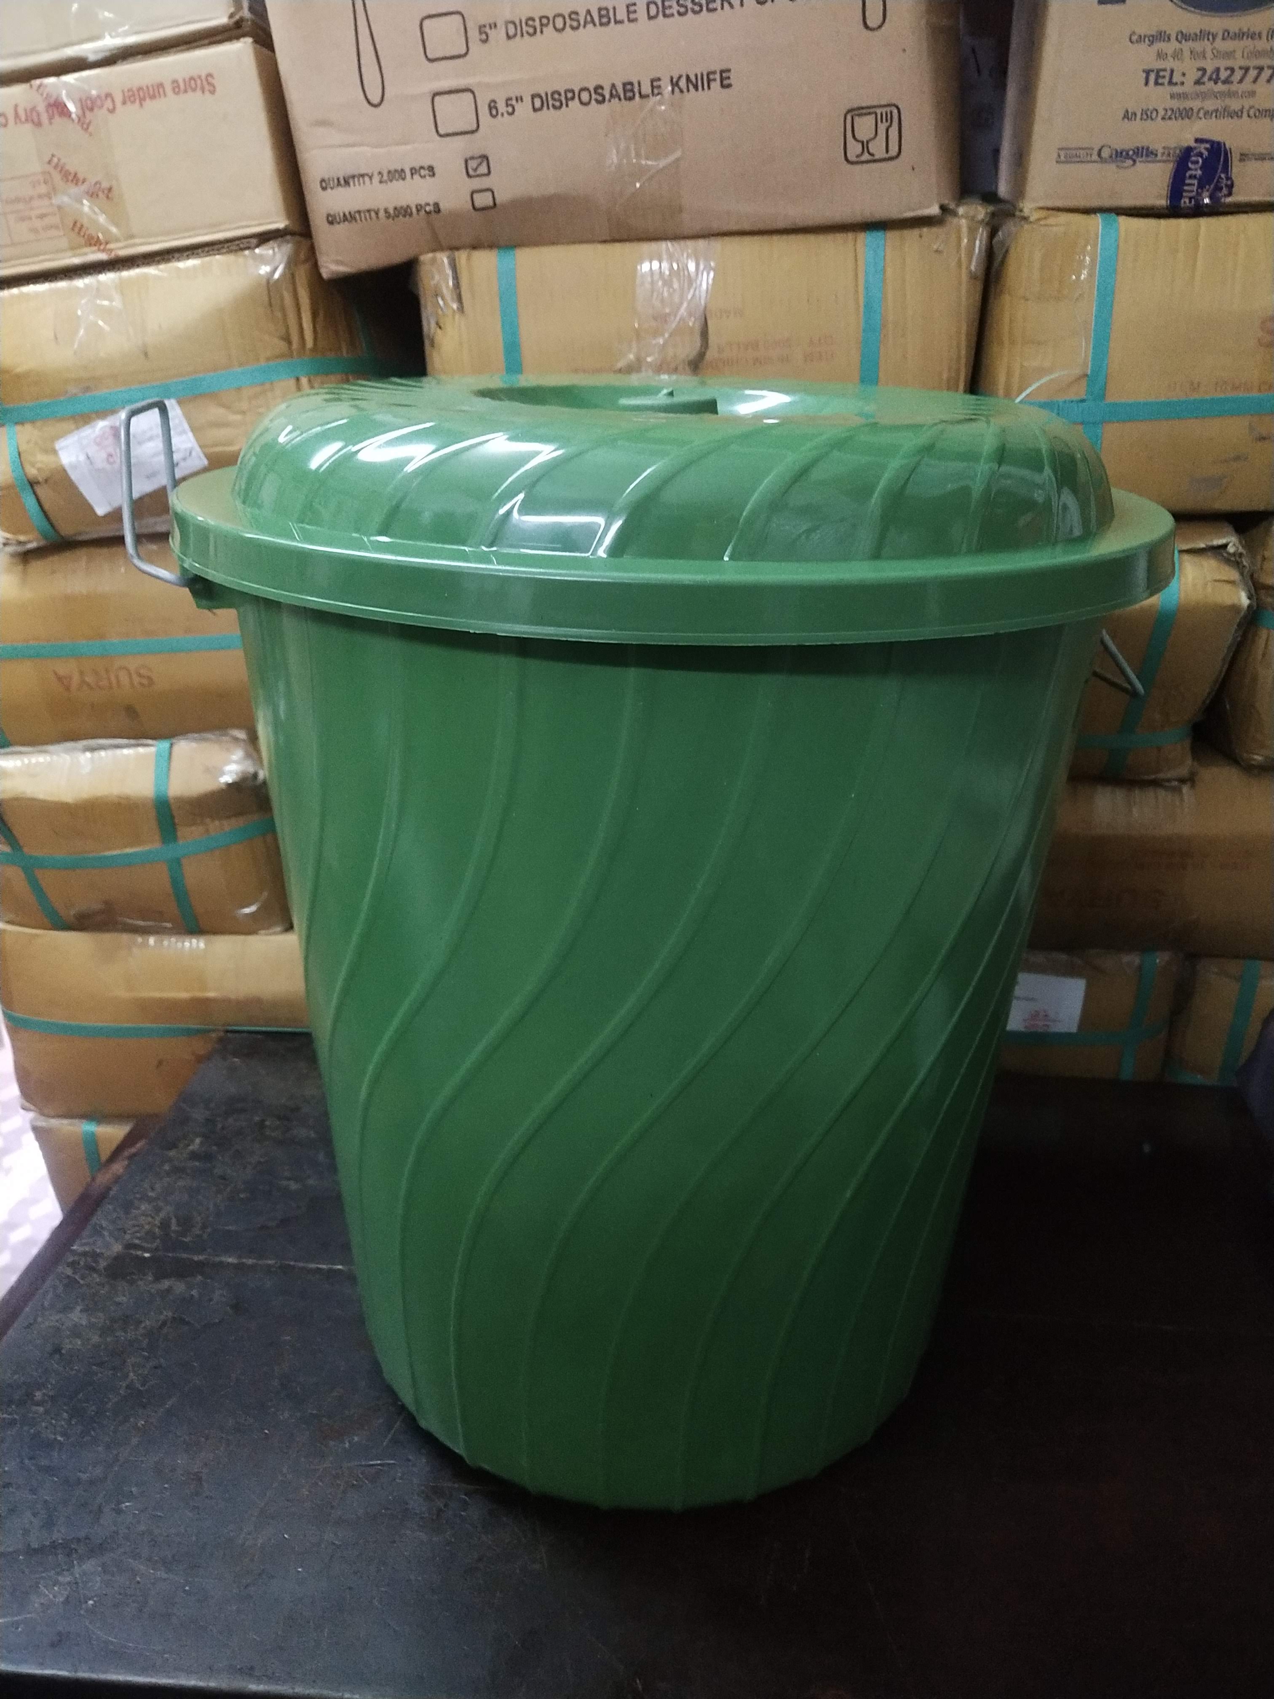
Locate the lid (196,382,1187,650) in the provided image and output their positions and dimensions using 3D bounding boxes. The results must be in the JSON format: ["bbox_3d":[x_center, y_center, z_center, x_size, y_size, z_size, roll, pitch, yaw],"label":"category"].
[{"bbox_3d":[0.017,-0.188,0.715,0.473,0.067,0.473,1,21,0],"label":"lid"}]

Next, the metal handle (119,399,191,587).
[{"bbox_3d":[-0.222,-0.173,0.707,0.030,0.079,0.078,0,21,-3],"label":"metal handle"}]

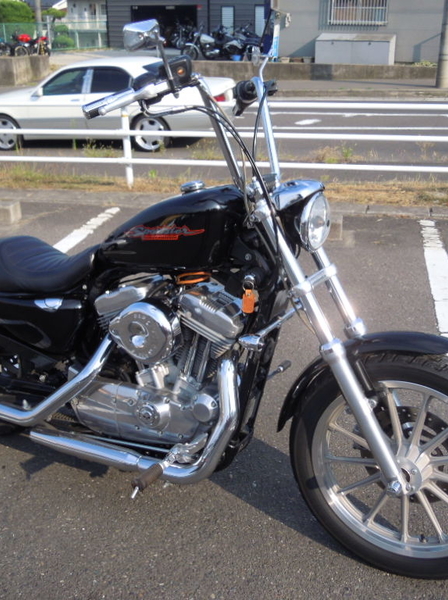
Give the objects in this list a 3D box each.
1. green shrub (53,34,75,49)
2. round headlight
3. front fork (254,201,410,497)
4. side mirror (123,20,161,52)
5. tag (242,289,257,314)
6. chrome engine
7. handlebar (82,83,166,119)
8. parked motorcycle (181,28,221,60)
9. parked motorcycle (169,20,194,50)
[{"bbox_3d":[-7.565,-12.184,30.500,1.050,0.700,1.000,-6,24,-11],"label":"green shrub"},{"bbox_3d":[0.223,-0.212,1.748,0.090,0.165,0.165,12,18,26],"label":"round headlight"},{"bbox_3d":[0.312,0.101,1.744,0.100,0.851,0.250,-25,0,31],"label":"front fork"},{"bbox_3d":[-0.178,-0.589,1.446,0.040,0.075,0.110,23,33,37],"label":"side mirror"},{"bbox_3d":[0.068,0.004,1.757,0.035,0.070,0.008,5,23,14],"label":"tag"},{"bbox_3d":[-0.162,0.160,2.015,0.550,0.500,0.400,11,16,23],"label":"chrome engine"},{"bbox_3d":[-0.222,-0.472,1.523,0.225,0.065,0.090,-26,32,-23],"label":"handlebar"},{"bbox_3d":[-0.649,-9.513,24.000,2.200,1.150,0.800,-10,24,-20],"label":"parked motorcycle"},{"bbox_3d":[-1.764,-11.241,27.500,0.800,1.150,2.100,10,25,26],"label":"parked motorcycle"}]

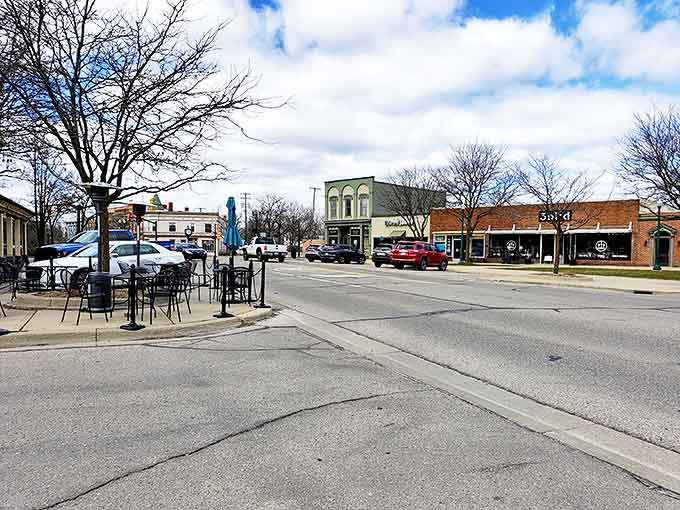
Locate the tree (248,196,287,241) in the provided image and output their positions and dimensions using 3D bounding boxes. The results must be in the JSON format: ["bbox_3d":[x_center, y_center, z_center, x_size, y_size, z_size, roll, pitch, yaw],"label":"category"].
[{"bbox_3d":[-10.647,-4.773,75.000,5.600,8.300,5.600,0,1,0],"label":"tree"}]

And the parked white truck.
[{"bbox_3d":[-6.400,-0.489,43.000,2.030,1.950,5.800,1,1,-27],"label":"parked white truck"}]

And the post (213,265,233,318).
[{"bbox_3d":[-2.076,0.625,9.190,0.370,0.970,0.370,1,1,0],"label":"post"}]

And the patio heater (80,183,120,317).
[{"bbox_3d":[-4.508,-0.143,9.626,0.820,2.400,0.820,1,1,0],"label":"patio heater"}]

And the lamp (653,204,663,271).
[{"bbox_3d":[20.282,-1.188,32.457,0.460,4.300,0.460,1,1,0],"label":"lamp"}]

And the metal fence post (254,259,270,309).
[{"bbox_3d":[-1.605,0.605,10.690,0.370,0.970,0.370,1,1,0],"label":"metal fence post"}]

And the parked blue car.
[{"bbox_3d":[-9.433,0.020,20.900,1.970,1.870,5.400,1,1,39],"label":"parked blue car"}]

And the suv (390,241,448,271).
[{"bbox_3d":[5.309,0.046,33.600,1.920,1.800,4.800,1,1,33],"label":"suv"}]

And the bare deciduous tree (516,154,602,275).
[{"bbox_3d":[11.605,-2.157,27.000,4.500,6.300,4.500,0,1,0],"label":"bare deciduous tree"}]

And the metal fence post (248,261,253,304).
[{"bbox_3d":[-2.011,0.624,11.500,0.090,0.990,0.090,0,1,0],"label":"metal fence post"}]

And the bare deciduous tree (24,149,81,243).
[{"bbox_3d":[-21.467,-3.869,38.000,4.100,8.100,4.100,1,1,0],"label":"bare deciduous tree"}]

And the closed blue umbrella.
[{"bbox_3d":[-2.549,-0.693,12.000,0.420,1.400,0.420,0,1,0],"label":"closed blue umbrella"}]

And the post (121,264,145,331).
[{"bbox_3d":[-3.185,0.646,7.870,0.370,0.970,0.370,1,1,0],"label":"post"}]

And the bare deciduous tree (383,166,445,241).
[{"bbox_3d":[5.901,-3.251,41.000,5.000,7.700,5.000,1,1,0],"label":"bare deciduous tree"}]

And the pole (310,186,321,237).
[{"bbox_3d":[-4.566,-6.203,88.000,2.000,11.200,0.400,2,1,0],"label":"pole"}]

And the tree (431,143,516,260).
[{"bbox_3d":[9.933,-3.869,38.000,6.300,9.100,6.300,0,1,0],"label":"tree"}]

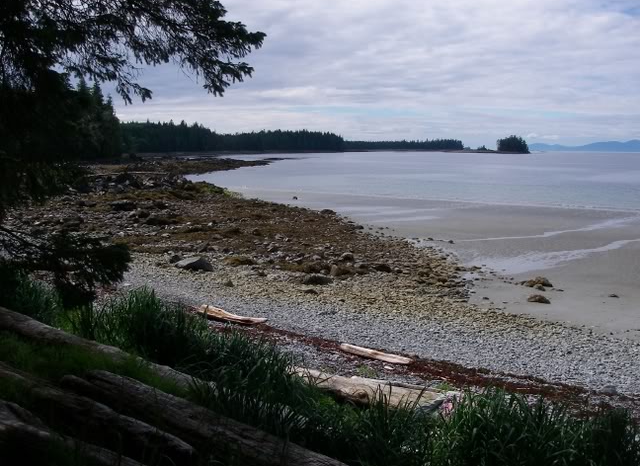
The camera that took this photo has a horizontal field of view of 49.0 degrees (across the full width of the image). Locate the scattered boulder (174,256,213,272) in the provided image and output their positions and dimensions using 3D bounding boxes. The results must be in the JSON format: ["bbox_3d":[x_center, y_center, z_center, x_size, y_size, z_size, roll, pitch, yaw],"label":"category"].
[{"bbox_3d":[-4.732,1.107,26.247,1.354,0.474,0.948,-1,7,-10],"label":"scattered boulder"}]

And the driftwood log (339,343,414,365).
[{"bbox_3d":[0.977,2.058,12.113,1.445,0.130,0.180,5,8,38],"label":"driftwood log"}]

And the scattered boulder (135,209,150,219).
[{"bbox_3d":[-12.336,-1.314,48.792,1.069,0.607,0.856,-2,7,-14],"label":"scattered boulder"}]

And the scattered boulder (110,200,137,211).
[{"bbox_3d":[-15.908,-2.262,56.826,2.016,0.846,1.512,-2,7,-16],"label":"scattered boulder"}]

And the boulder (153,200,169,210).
[{"bbox_3d":[-13.449,-2.434,59.194,1.297,0.745,1.038,-1,7,-13],"label":"boulder"}]

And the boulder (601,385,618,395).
[{"bbox_3d":[4.182,2.256,10.140,0.250,0.090,0.200,3,7,23],"label":"boulder"}]

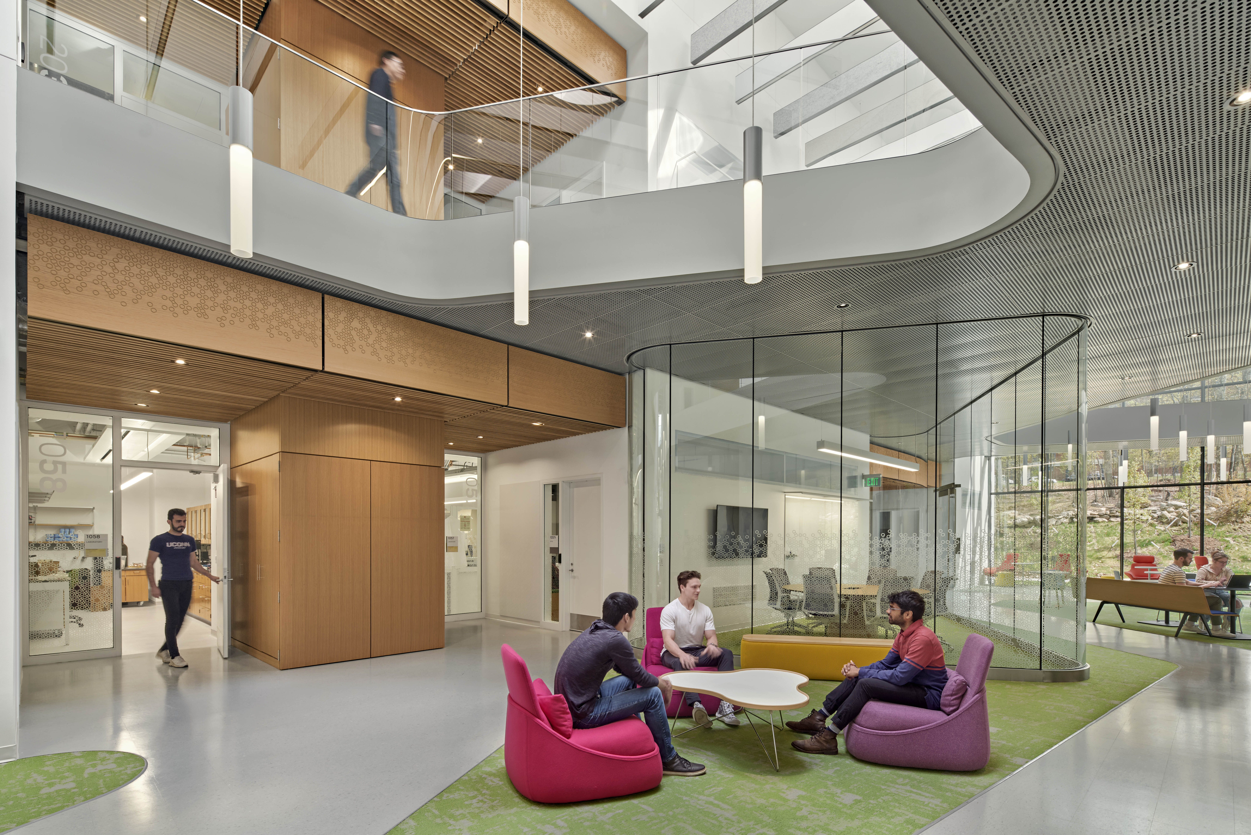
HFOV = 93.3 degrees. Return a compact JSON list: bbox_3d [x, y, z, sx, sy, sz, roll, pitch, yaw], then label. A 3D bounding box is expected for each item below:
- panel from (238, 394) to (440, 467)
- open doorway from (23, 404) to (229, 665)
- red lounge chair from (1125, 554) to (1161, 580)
[{"bbox_3d":[-4.010,0.371,8.150,1.970,0.650,2.400,6,-8,-44],"label":"panel"},{"bbox_3d":[-6.119,1.459,7.390,2.002,3.036,0.220,6,-8,-44],"label":"open doorway"},{"bbox_3d":[13.970,4.220,15.900,0.800,1.020,0.800,-5,-8,41],"label":"red lounge chair"}]

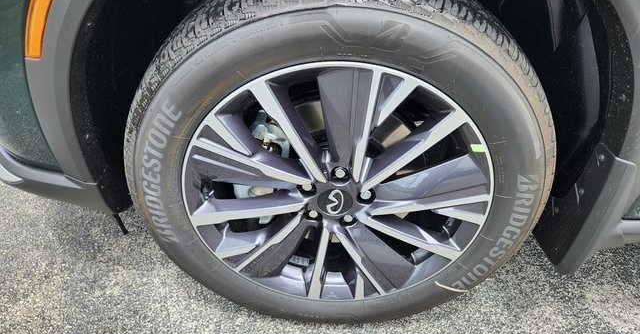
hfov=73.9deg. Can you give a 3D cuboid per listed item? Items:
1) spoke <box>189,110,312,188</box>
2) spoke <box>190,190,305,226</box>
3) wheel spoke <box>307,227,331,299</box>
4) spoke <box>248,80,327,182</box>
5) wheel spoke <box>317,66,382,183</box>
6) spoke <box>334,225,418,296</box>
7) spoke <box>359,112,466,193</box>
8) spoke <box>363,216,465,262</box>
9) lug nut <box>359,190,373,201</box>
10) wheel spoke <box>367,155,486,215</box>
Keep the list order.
[{"bbox_3d":[-0.109,-0.019,0.730,0.214,0.146,0.040,13,37,-4],"label":"spoke"},{"bbox_3d":[-0.129,0.074,0.801,0.232,0.028,0.042,-10,35,12],"label":"spoke"},{"bbox_3d":[-0.002,0.193,0.878,0.032,0.212,0.042,6,37,1],"label":"wheel spoke"},{"bbox_3d":[-0.035,-0.060,0.694,0.036,0.207,0.042,-24,31,21],"label":"spoke"},{"bbox_3d":[0.035,-0.070,0.678,0.090,0.207,0.040,7,37,1],"label":"wheel spoke"},{"bbox_3d":[0.122,0.175,0.851,0.097,0.202,0.040,-24,31,21],"label":"spoke"},{"bbox_3d":[0.141,-0.030,0.699,0.206,0.029,0.042,-37,25,28],"label":"spoke"},{"bbox_3d":[0.176,0.119,0.806,0.199,0.035,0.042,25,35,-12],"label":"spoke"},{"bbox_3d":[0.084,0.045,0.772,0.024,0.024,0.027,3,37,4],"label":"lug nut"},{"bbox_3d":[0.184,0.028,0.736,0.202,0.093,0.040,-8,35,11],"label":"wheel spoke"}]

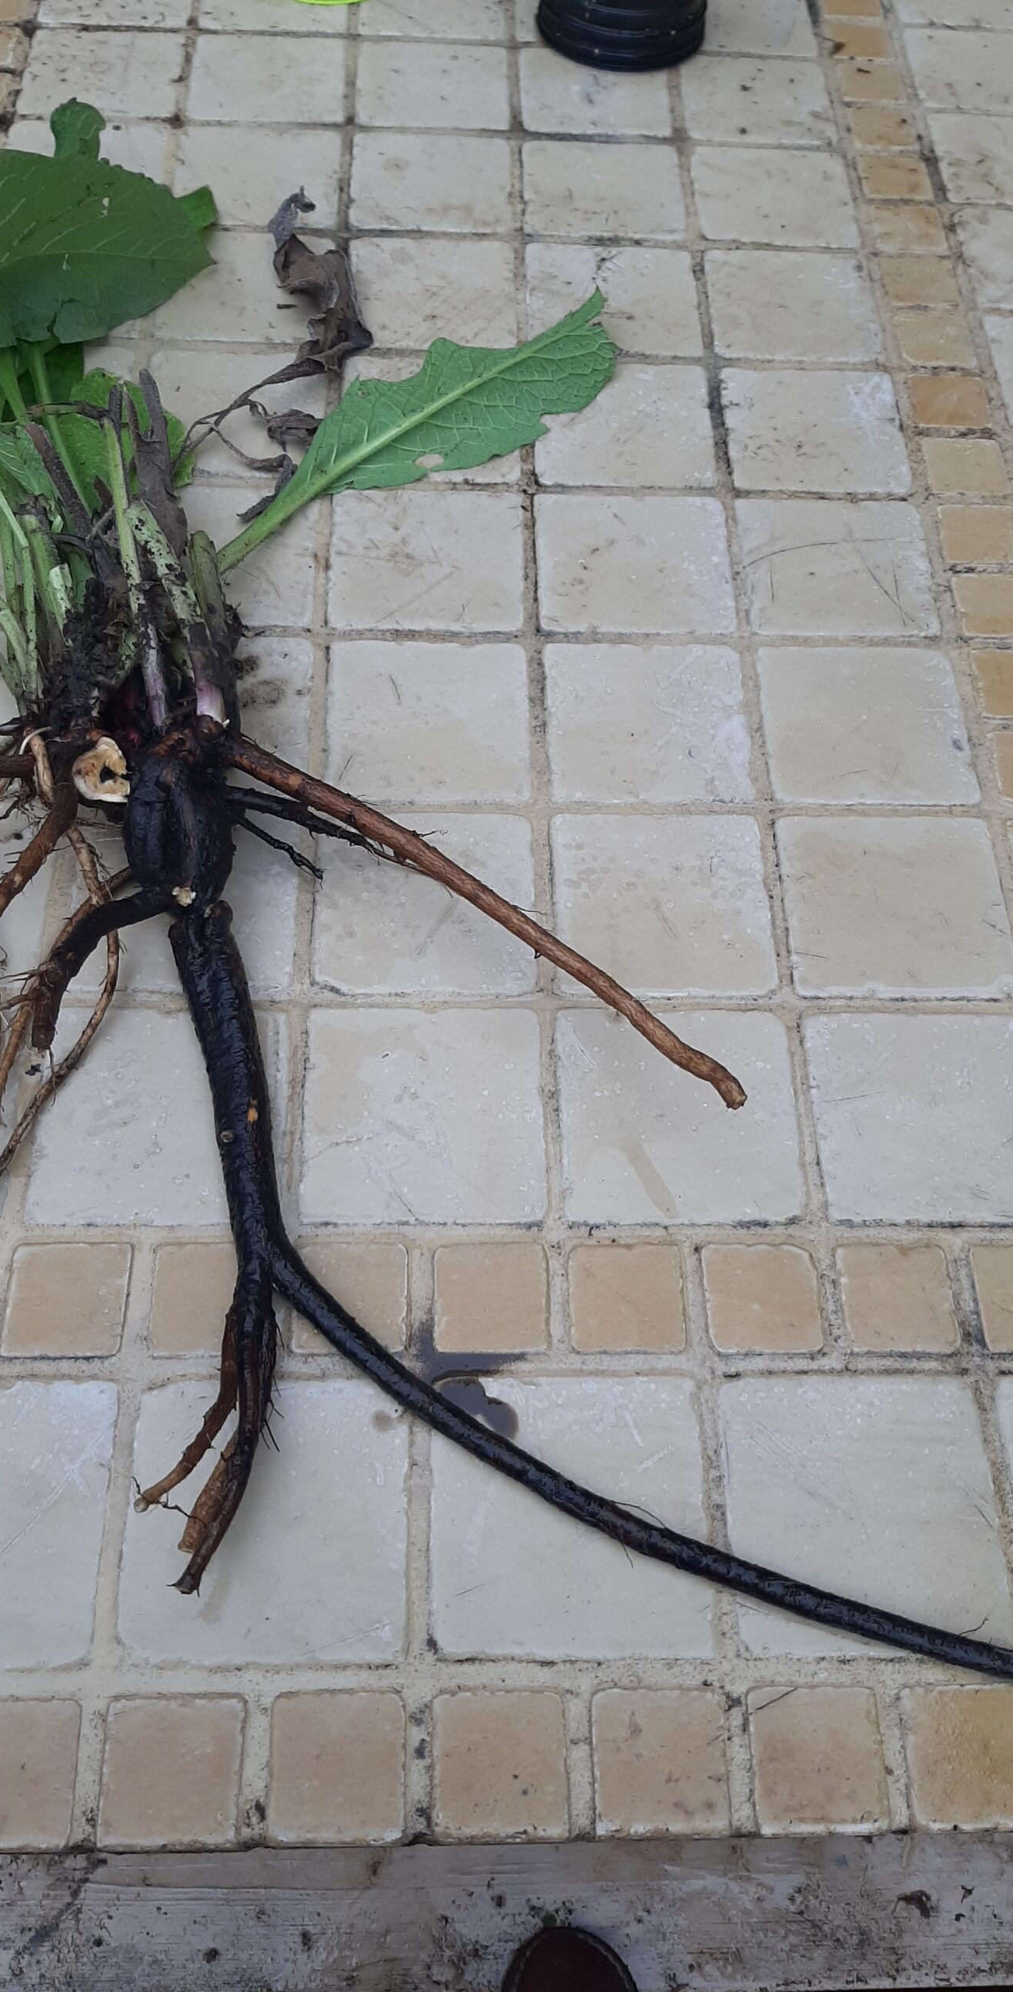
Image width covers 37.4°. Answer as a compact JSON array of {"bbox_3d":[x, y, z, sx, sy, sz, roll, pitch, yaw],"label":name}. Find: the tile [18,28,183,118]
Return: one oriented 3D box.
[{"bbox_3d":[-0.266,-0.608,0.996,0.101,0.010,0.098,0,61,-3],"label":"tile"}]

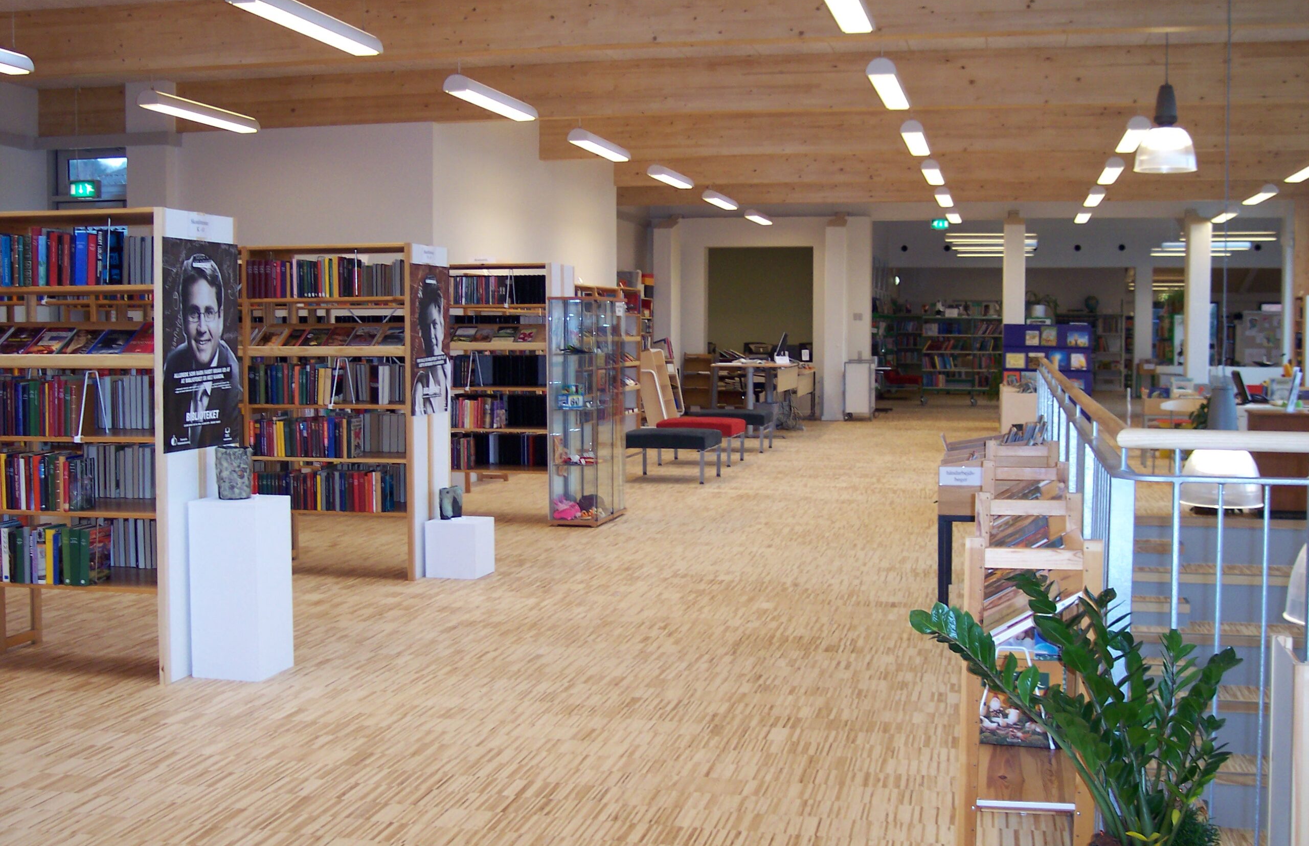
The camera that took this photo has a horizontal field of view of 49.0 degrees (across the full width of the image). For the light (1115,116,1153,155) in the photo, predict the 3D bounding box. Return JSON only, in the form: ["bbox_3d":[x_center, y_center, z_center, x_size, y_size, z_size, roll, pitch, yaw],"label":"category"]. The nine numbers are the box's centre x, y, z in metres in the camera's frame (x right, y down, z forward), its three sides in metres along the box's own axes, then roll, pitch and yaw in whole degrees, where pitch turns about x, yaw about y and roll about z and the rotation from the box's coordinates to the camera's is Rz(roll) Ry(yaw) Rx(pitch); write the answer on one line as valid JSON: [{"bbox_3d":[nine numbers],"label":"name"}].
[{"bbox_3d":[4.297,-2.586,12.914,0.197,0.113,1.575,1,4,14],"label":"light"}]

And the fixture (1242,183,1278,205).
[{"bbox_3d":[7.270,-2.736,17.243,0.193,0.108,1.520,1,4,14],"label":"fixture"}]

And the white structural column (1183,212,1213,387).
[{"bbox_3d":[8.292,-1.573,21.927,0.308,3.290,0.450,1,4,14],"label":"white structural column"}]

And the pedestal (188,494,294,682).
[{"bbox_3d":[-1.779,0.703,6.205,0.312,0.750,0.300,1,4,14],"label":"pedestal"}]

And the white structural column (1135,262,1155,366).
[{"bbox_3d":[10.777,-2.020,31.671,0.356,2.902,0.360,1,4,14],"label":"white structural column"}]

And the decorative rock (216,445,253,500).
[{"bbox_3d":[-1.691,0.198,5.834,0.148,0.215,0.120,-1,4,-16],"label":"decorative rock"}]

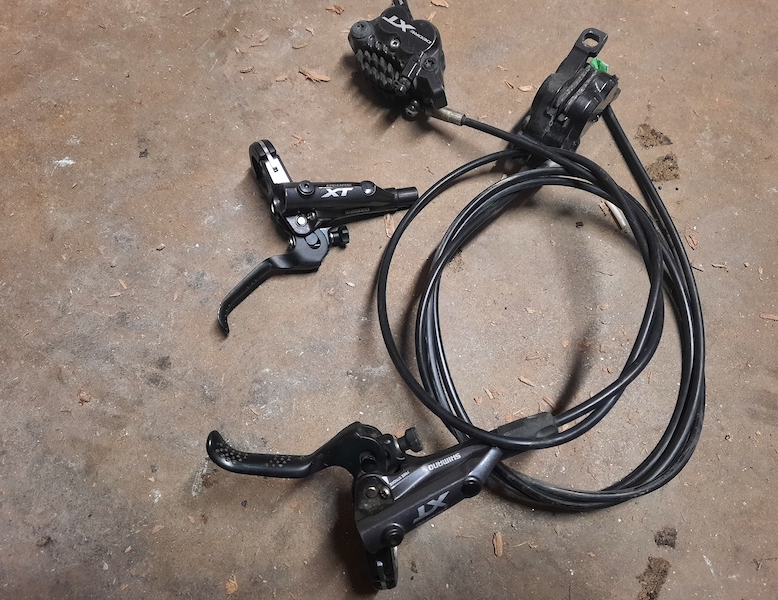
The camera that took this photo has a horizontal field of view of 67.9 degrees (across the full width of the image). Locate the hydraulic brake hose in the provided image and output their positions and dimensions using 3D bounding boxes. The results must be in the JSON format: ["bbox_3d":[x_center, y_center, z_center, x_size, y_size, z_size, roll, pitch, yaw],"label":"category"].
[{"bbox_3d":[0.088,-0.017,0.331,0.196,0.058,0.258,0,64,0],"label":"hydraulic brake hose"}]

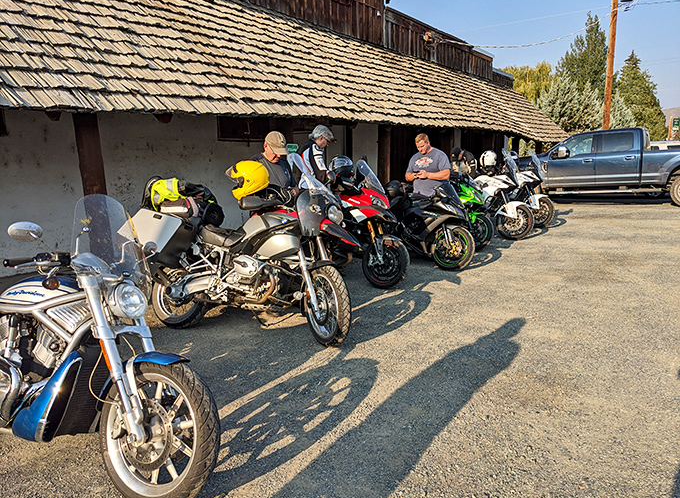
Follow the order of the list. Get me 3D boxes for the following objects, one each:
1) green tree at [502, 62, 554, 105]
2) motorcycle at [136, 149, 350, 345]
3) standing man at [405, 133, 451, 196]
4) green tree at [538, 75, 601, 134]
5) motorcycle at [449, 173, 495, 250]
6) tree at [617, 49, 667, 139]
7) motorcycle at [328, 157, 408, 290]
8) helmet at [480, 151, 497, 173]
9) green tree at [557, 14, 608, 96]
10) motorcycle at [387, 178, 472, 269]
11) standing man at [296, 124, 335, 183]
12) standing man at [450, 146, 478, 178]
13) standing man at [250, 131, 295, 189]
[{"bbox_3d":[18.036,-13.060,50.862,6.500,9.210,6.500,-1,11,0],"label":"green tree"},{"bbox_3d":[-0.780,-0.020,4.332,2.140,1.450,0.920,4,11,22],"label":"motorcycle"},{"bbox_3d":[1.201,-0.721,7.200,0.640,1.750,0.450,5,12,28],"label":"standing man"},{"bbox_3d":[14.826,-8.251,34.560,4.200,5.980,4.200,-1,11,0],"label":"green tree"},{"bbox_3d":[1.360,-0.583,8.131,2.050,1.140,0.770,4,11,24],"label":"motorcycle"},{"bbox_3d":[23.949,-11.409,42.822,5.600,8.780,5.600,-1,11,0],"label":"tree"},{"bbox_3d":[-0.079,-0.316,6.511,2.120,1.420,0.880,7,14,37],"label":"motorcycle"},{"bbox_3d":[2.663,-1.585,9.500,0.320,0.280,0.250,4,12,24],"label":"helmet"},{"bbox_3d":[21.833,-14.240,47.196,6.000,12.770,6.000,-1,11,0],"label":"green tree"},{"bbox_3d":[0.931,-0.356,7.351,2.050,1.130,0.750,8,14,40],"label":"motorcycle"},{"bbox_3d":[-0.282,-0.518,6.100,0.470,1.780,0.520,1,10,7],"label":"standing man"},{"bbox_3d":[2.390,-1.149,10.100,0.550,1.520,0.550,10,15,44],"label":"standing man"},{"bbox_3d":[-0.606,-0.254,5.111,0.550,1.720,0.400,-10,14,-41],"label":"standing man"}]

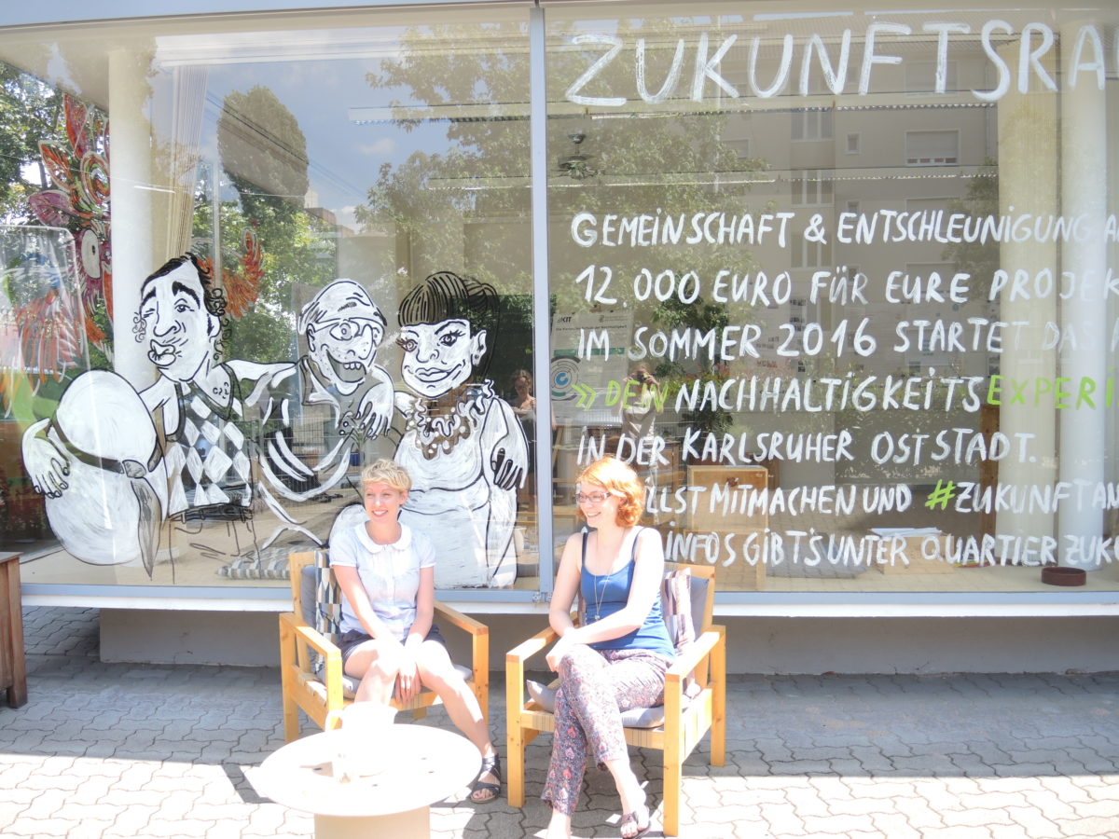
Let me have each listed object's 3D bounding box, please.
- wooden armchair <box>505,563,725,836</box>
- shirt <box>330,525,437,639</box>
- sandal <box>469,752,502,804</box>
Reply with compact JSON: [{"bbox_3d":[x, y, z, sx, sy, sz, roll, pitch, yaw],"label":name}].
[{"bbox_3d":[0.221,0.911,3.377,0.595,0.735,0.620,1,4,24],"label":"wooden armchair"},{"bbox_3d":[-0.652,0.594,3.581,0.395,0.415,0.255,-2,4,-26],"label":"shirt"},{"bbox_3d":[-0.247,1.239,3.372,0.092,0.085,0.250,0,4,4],"label":"sandal"}]

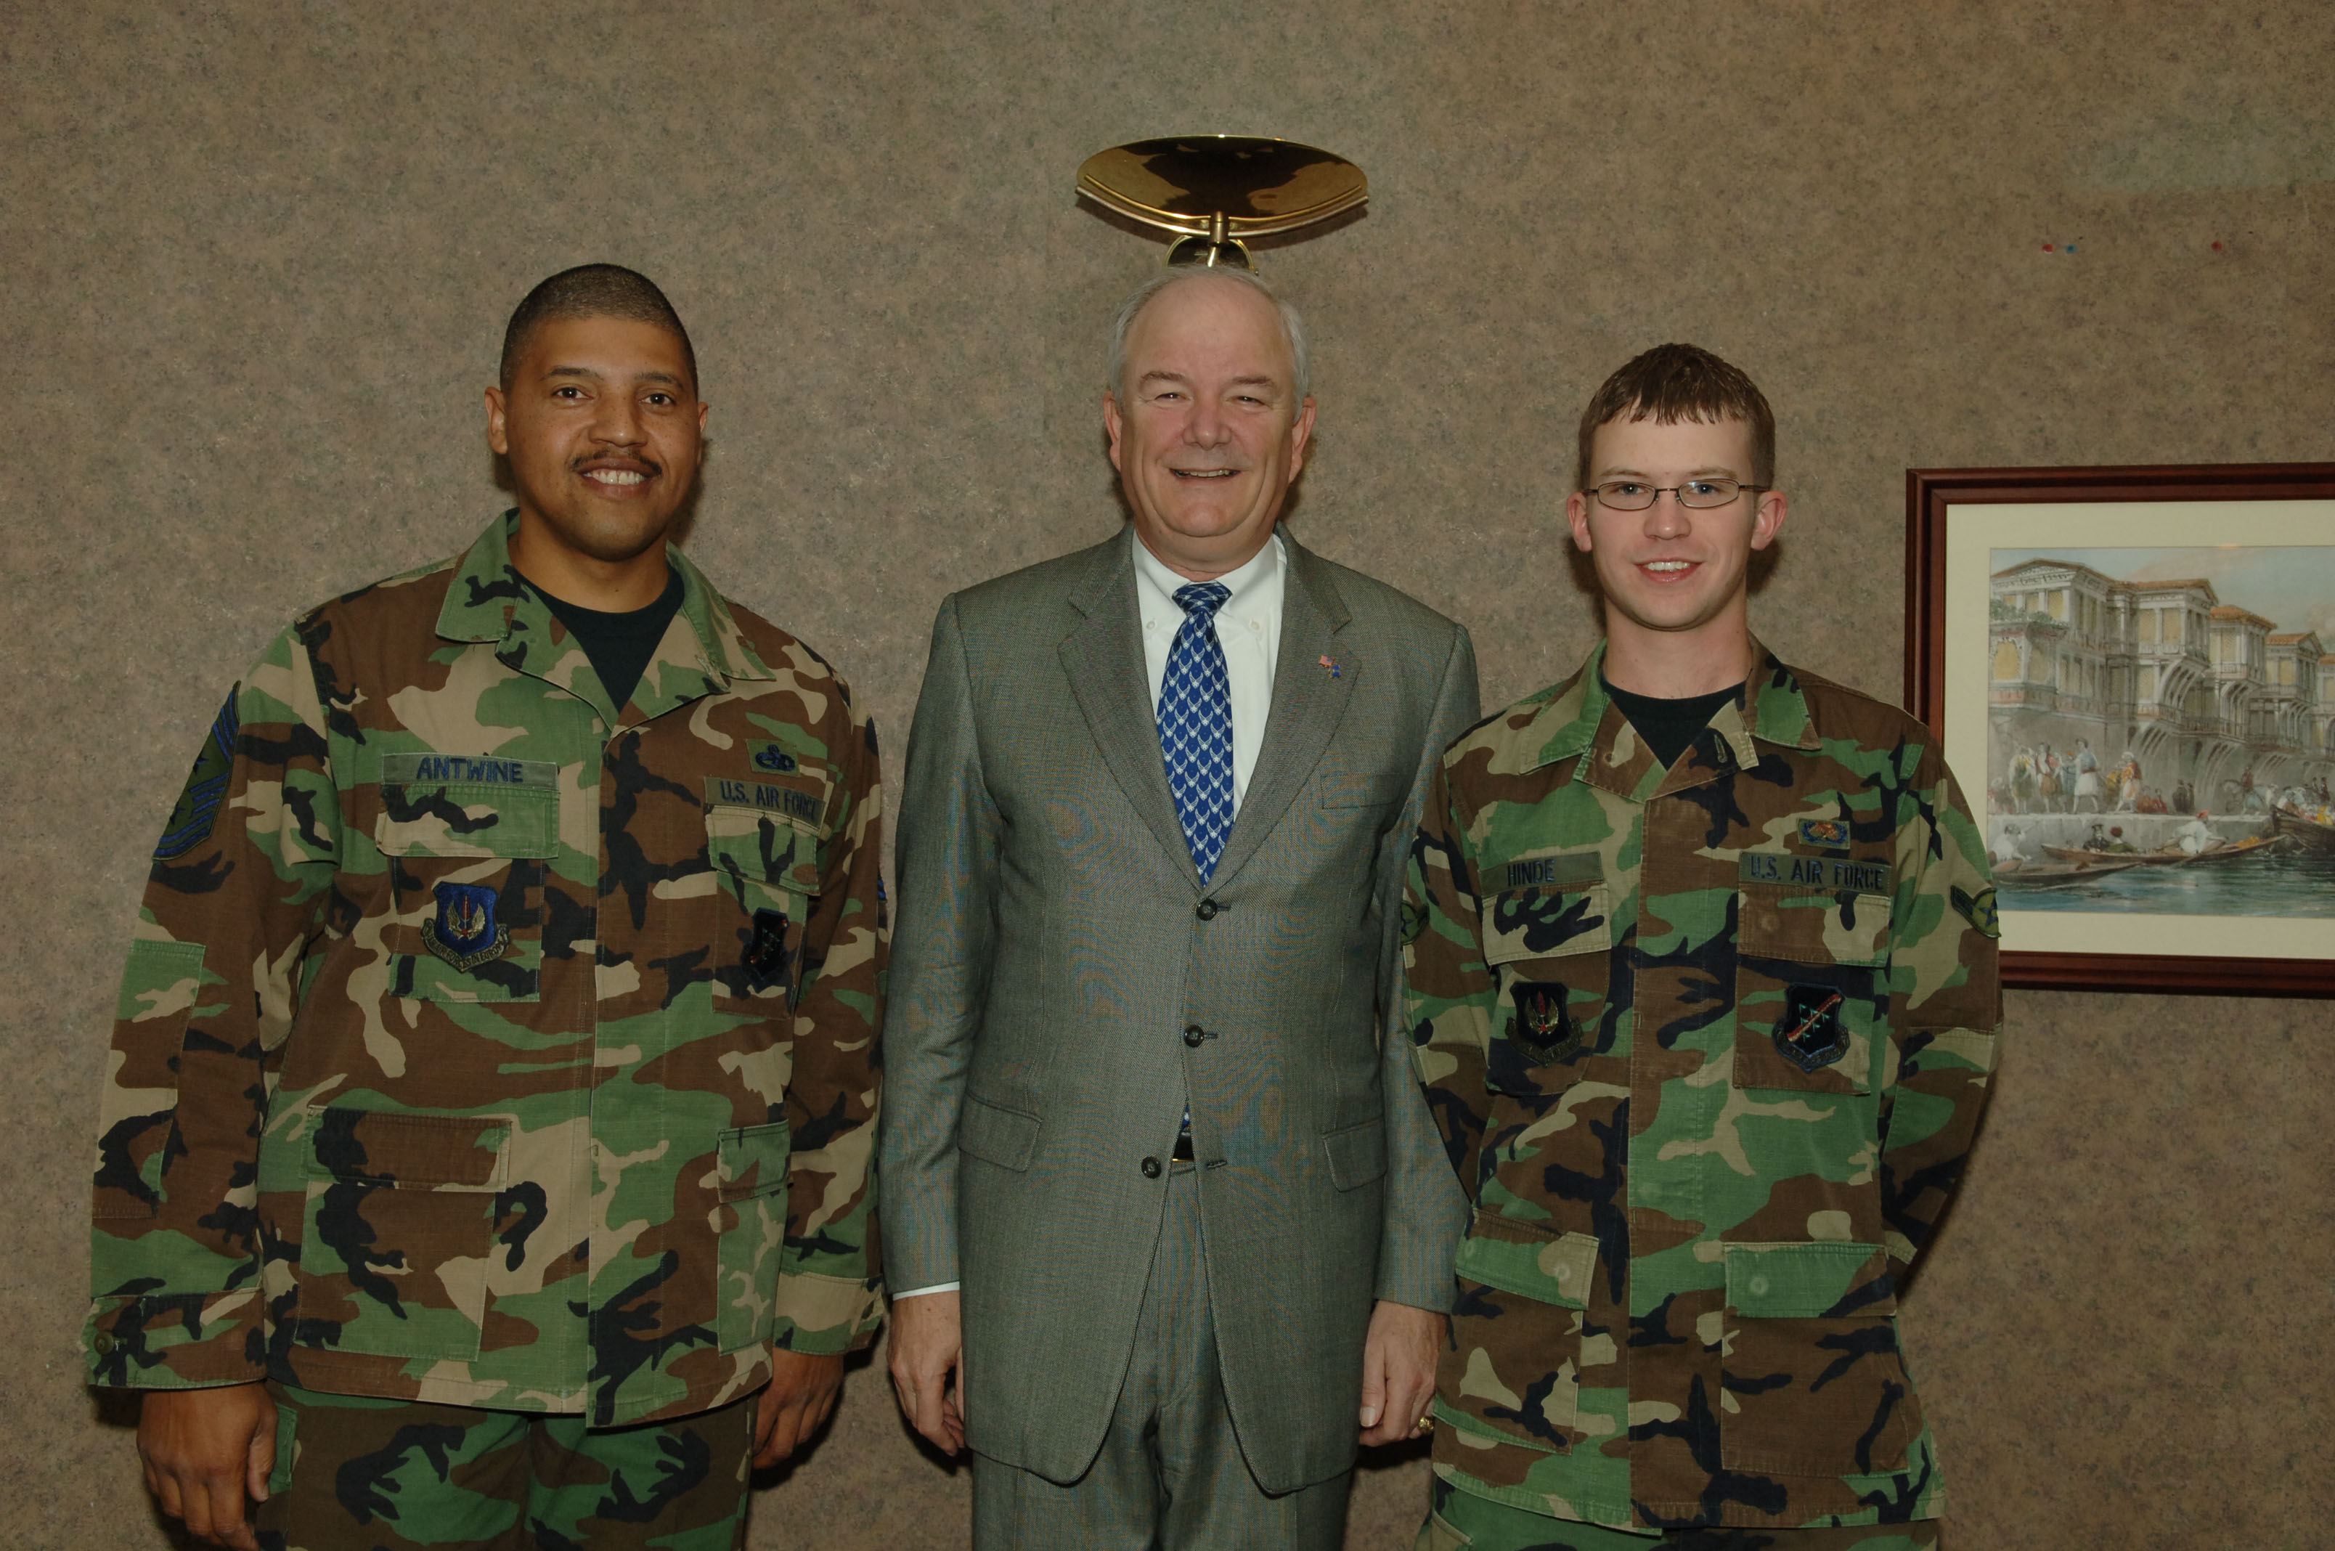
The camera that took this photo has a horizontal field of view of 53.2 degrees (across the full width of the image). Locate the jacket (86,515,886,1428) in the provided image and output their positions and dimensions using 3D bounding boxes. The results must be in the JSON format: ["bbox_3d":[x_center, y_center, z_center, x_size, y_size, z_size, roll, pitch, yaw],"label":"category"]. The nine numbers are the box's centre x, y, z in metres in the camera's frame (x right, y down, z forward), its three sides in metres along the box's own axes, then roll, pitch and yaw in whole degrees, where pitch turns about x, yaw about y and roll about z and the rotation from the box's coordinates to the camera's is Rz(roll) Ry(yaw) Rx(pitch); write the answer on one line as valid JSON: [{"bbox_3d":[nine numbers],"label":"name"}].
[{"bbox_3d":[-0.553,0.150,1.990,0.610,0.745,0.330,0,1,-35],"label":"jacket"}]

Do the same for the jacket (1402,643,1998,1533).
[{"bbox_3d":[0.467,0.260,2.080,0.490,0.755,0.340,1,1,24],"label":"jacket"}]

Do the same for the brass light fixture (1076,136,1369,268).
[{"bbox_3d":[0.053,-0.556,2.390,0.300,0.135,0.310,1,1,4],"label":"brass light fixture"}]

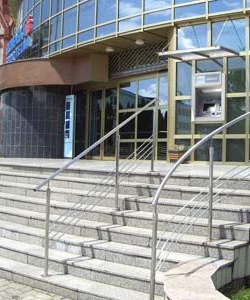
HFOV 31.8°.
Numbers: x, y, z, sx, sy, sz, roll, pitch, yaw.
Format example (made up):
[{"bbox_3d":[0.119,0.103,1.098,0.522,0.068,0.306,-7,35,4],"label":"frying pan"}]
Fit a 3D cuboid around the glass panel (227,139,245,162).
[{"bbox_3d":[2.308,0.011,9.100,0.395,0.481,0.050,1,0,29],"label":"glass panel"}]

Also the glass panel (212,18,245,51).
[{"bbox_3d":[2.253,-2.438,9.514,0.714,0.687,0.050,1,0,29],"label":"glass panel"}]

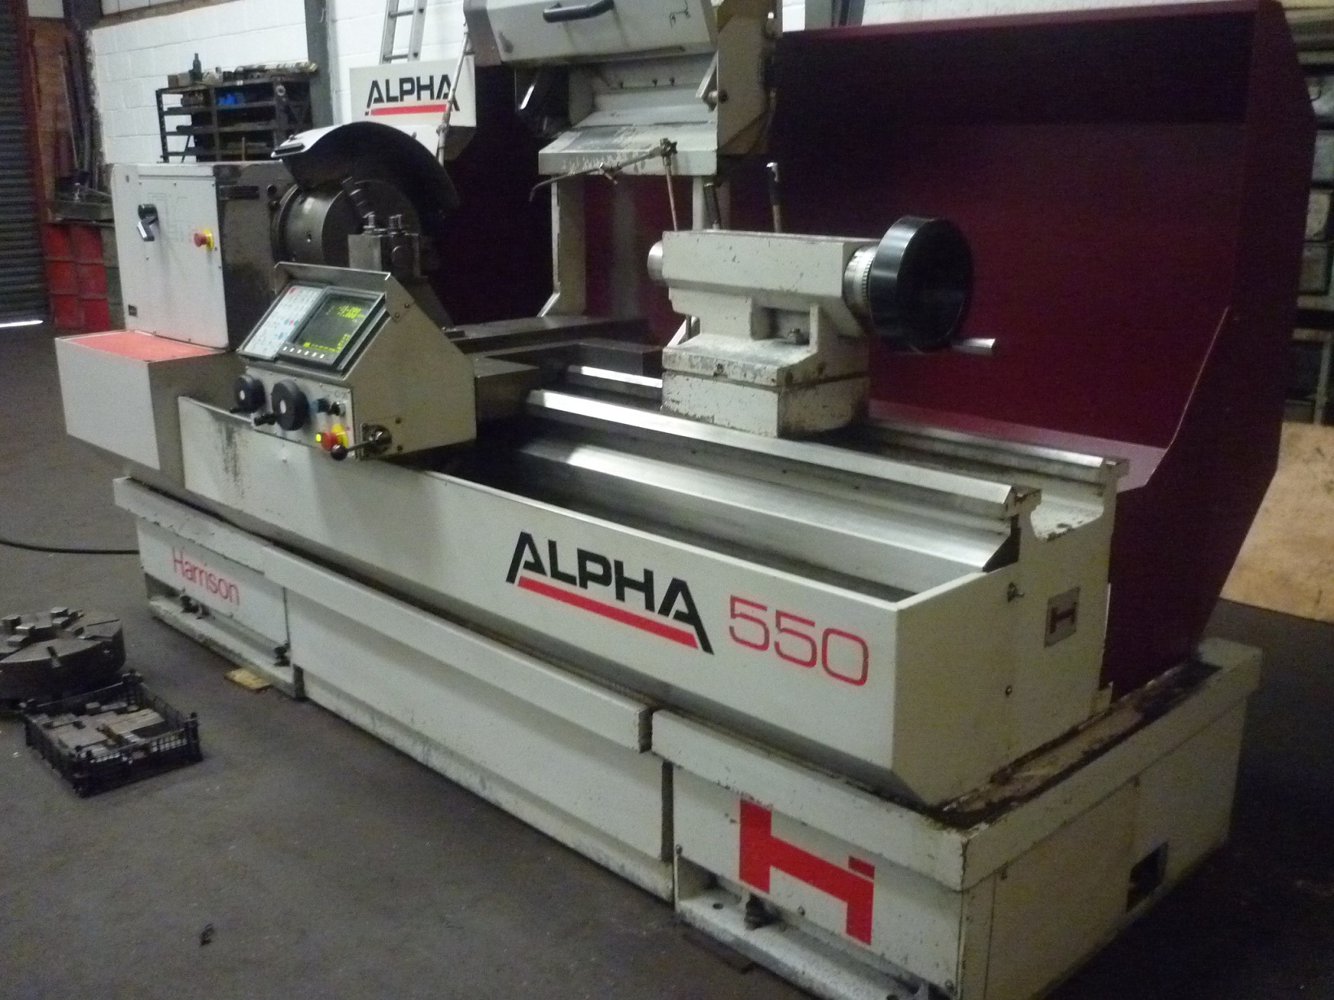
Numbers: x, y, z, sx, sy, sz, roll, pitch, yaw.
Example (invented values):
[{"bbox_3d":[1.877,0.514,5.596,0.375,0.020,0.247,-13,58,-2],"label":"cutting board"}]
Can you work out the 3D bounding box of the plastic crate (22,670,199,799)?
[{"bbox_3d":[-1.384,0.576,3.164,0.282,0.121,0.388,-14,20,-42],"label":"plastic crate"}]

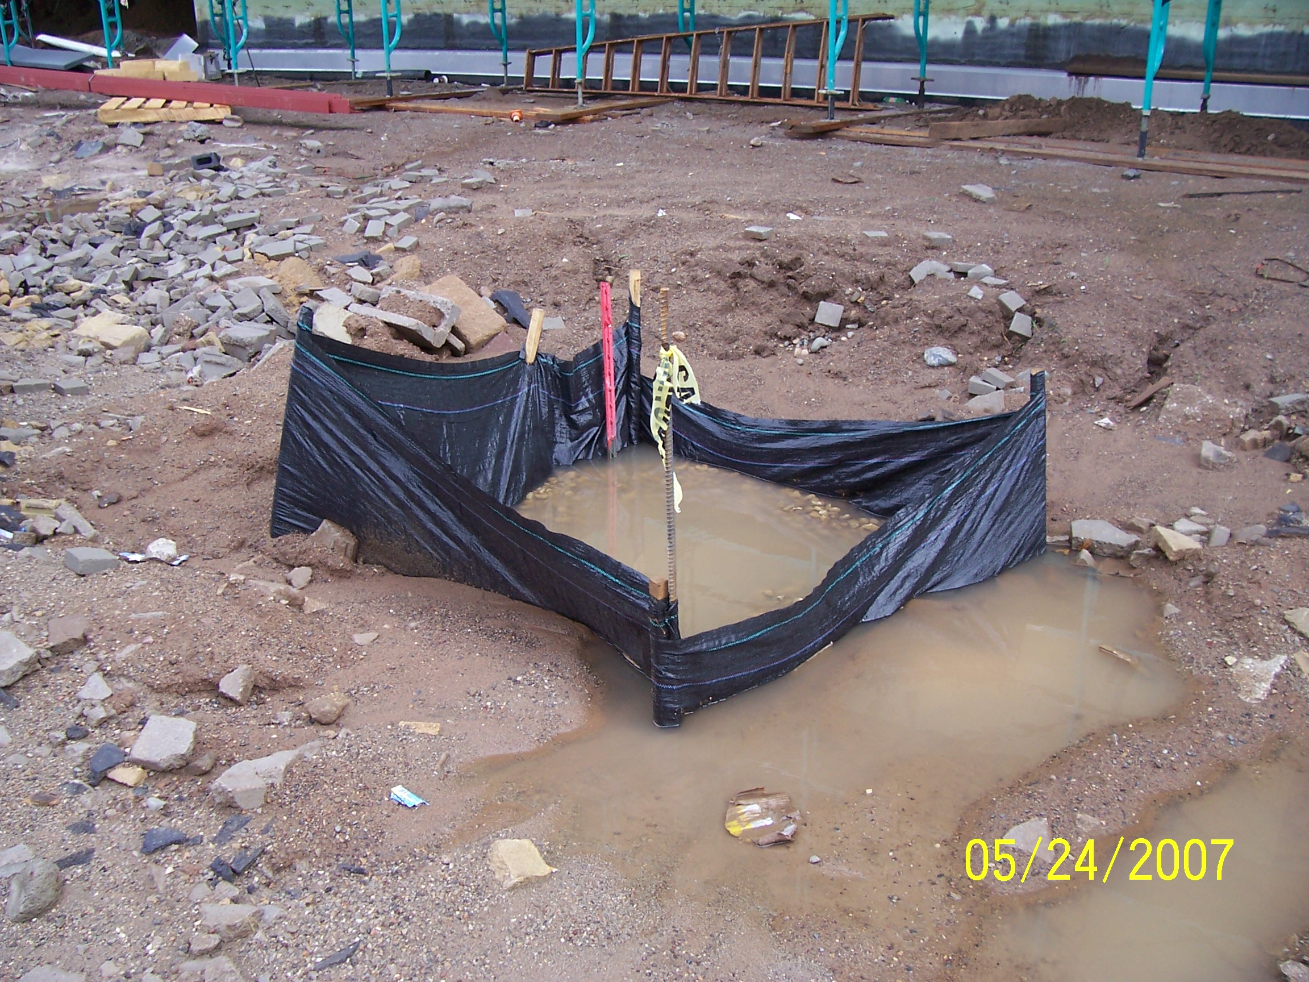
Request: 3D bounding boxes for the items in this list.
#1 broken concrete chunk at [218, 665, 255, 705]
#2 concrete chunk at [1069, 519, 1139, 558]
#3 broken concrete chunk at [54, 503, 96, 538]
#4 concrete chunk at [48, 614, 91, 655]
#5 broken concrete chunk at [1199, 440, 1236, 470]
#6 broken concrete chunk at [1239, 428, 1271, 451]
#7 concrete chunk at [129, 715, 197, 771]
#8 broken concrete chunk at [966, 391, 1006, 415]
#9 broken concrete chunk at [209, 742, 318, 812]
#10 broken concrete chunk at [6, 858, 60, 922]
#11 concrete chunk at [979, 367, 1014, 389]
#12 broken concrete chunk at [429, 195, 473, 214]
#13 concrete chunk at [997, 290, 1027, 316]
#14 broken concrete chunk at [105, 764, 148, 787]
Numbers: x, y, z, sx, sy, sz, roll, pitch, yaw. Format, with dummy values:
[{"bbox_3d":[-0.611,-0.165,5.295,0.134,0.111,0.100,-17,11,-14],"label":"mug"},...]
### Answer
[{"bbox_3d":[-0.971,0.450,2.985,0.075,0.070,0.060,-15,26,-32],"label":"broken concrete chunk"},{"bbox_3d":[1.330,0.140,3.800,0.196,0.060,0.158,10,24,25],"label":"concrete chunk"},{"bbox_3d":[-1.752,0.088,3.884,0.174,0.075,0.062,20,29,41],"label":"broken concrete chunk"},{"bbox_3d":[-1.485,0.364,3.259,0.095,0.055,0.100,-10,31,-23],"label":"concrete chunk"},{"bbox_3d":[1.845,-0.117,4.212,0.112,0.075,0.085,8,23,20],"label":"broken concrete chunk"},{"bbox_3d":[2.105,-0.180,4.511,0.116,0.058,0.088,7,23,19],"label":"broken concrete chunk"},{"bbox_3d":[-1.071,0.549,2.802,0.122,0.055,0.115,-1,30,-2],"label":"concrete chunk"},{"bbox_3d":[1.208,-0.321,4.686,0.140,0.055,0.095,4,47,11],"label":"broken concrete chunk"},{"bbox_3d":[-0.796,0.580,2.632,0.213,0.065,0.116,-19,28,-39],"label":"broken concrete chunk"},{"bbox_3d":[-1.110,0.711,2.296,0.081,0.070,0.090,-12,24,-28],"label":"broken concrete chunk"},{"bbox_3d":[1.314,-0.434,4.938,0.130,0.058,0.065,18,28,38],"label":"concrete chunk"},{"bbox_3d":[-1.206,-1.694,7.621,0.255,0.080,0.190,-3,22,-7],"label":"broken concrete chunk"},{"bbox_3d":[1.515,-0.799,5.458,0.088,0.065,0.088,-14,51,-32],"label":"concrete chunk"},{"bbox_3d":[-1.100,0.592,2.678,0.080,0.030,0.048,3,22,9],"label":"broken concrete chunk"}]

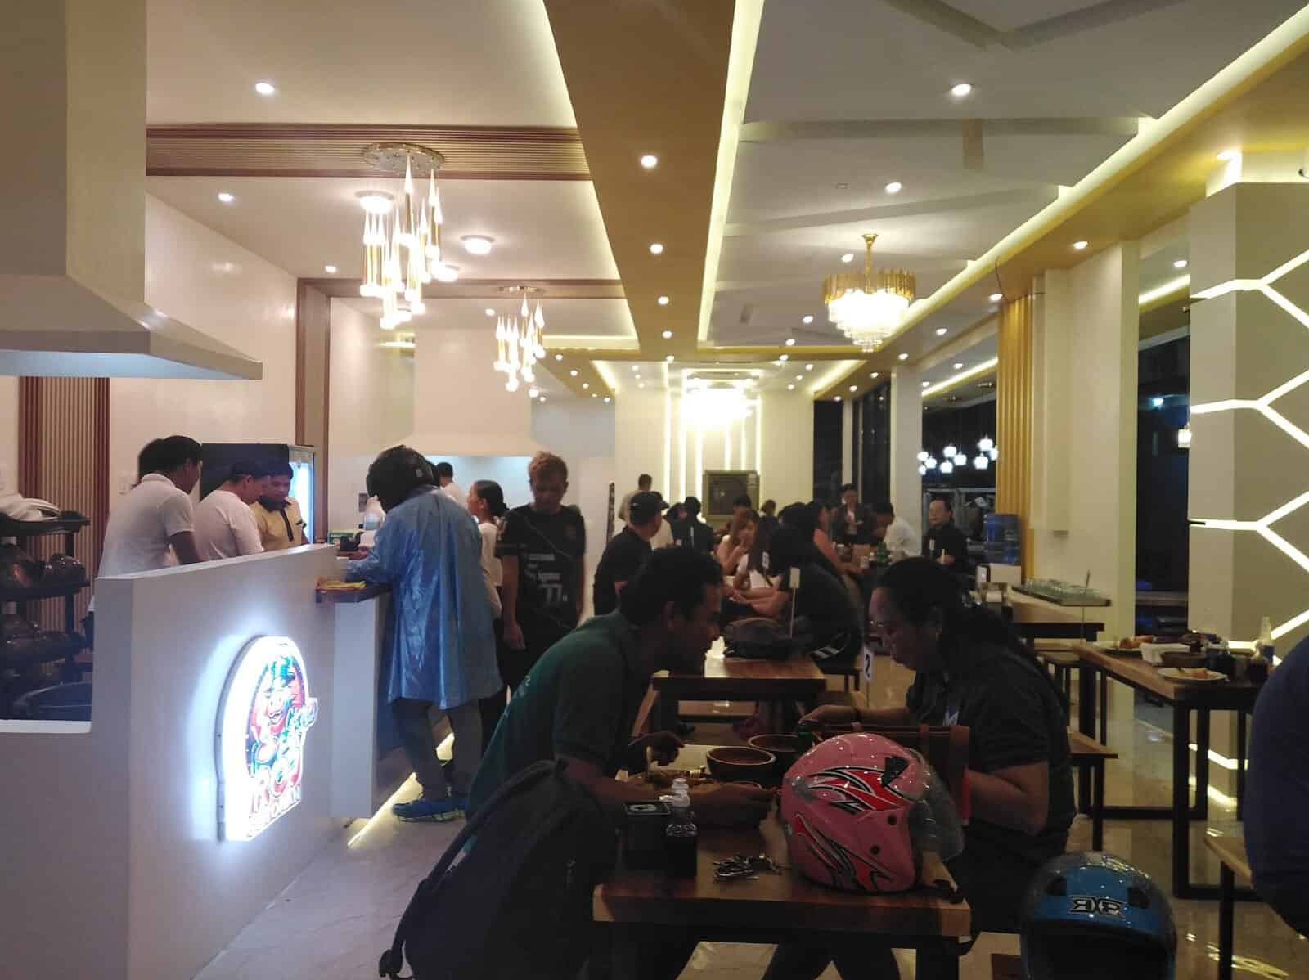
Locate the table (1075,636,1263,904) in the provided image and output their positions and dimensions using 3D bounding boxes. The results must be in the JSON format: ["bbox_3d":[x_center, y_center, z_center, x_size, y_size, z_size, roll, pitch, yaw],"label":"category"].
[{"bbox_3d":[2.180,1.082,3.978,0.620,0.750,1.080,1,0,4],"label":"table"}]

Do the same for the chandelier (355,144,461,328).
[{"bbox_3d":[-1.384,-1.356,5.420,0.490,0.930,0.490,1,0,1],"label":"chandelier"}]

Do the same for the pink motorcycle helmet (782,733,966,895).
[{"bbox_3d":[0.387,0.552,1.780,0.310,0.250,0.245,1,0,-12],"label":"pink motorcycle helmet"}]

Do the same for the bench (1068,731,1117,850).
[{"bbox_3d":[1.600,1.227,4.220,0.310,0.450,1.050,1,0,2],"label":"bench"}]

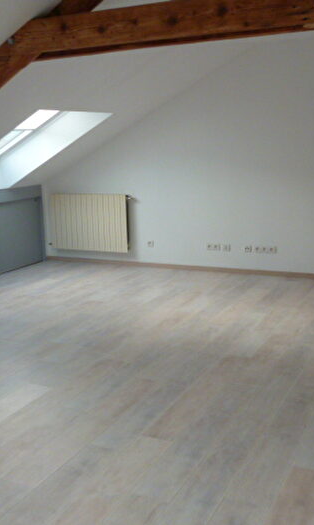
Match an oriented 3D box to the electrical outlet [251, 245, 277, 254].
[{"bbox_3d":[1.053,-0.122,5.487,0.225,0.083,0.014,3,13,26],"label":"electrical outlet"}]

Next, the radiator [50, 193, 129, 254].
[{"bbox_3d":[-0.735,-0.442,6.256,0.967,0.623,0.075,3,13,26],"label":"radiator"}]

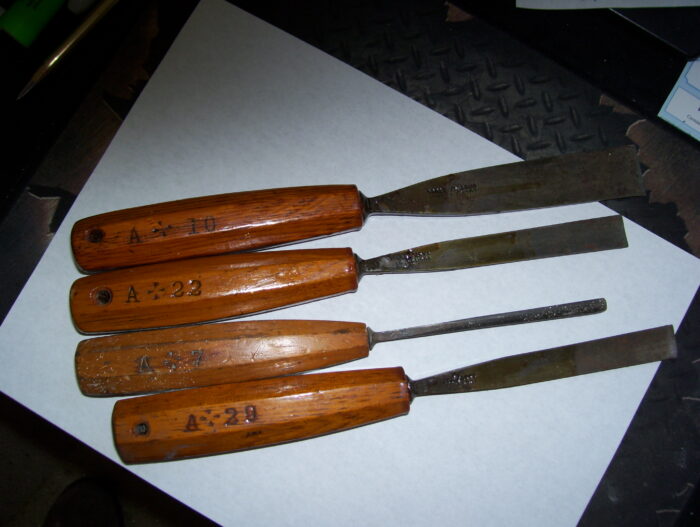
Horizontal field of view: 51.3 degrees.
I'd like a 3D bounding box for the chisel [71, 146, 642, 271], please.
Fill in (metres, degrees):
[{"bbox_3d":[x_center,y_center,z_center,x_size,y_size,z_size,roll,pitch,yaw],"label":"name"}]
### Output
[{"bbox_3d":[0.005,-0.026,0.332,0.264,0.025,0.026,-7,84,-3],"label":"chisel"}]

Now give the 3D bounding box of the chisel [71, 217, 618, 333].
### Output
[{"bbox_3d":[0.002,0.002,0.329,0.256,0.025,0.028,-7,84,-3],"label":"chisel"}]

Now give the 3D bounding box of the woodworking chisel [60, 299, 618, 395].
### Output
[{"bbox_3d":[-0.002,0.032,0.326,0.241,0.024,0.026,-6,84,-3],"label":"woodworking chisel"}]

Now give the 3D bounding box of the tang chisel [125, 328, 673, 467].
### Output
[{"bbox_3d":[0.022,0.054,0.324,0.256,0.025,0.029,-9,84,-3],"label":"tang chisel"}]

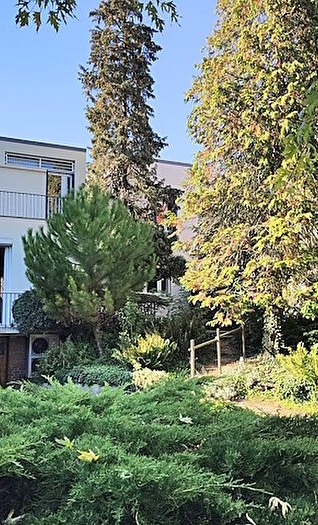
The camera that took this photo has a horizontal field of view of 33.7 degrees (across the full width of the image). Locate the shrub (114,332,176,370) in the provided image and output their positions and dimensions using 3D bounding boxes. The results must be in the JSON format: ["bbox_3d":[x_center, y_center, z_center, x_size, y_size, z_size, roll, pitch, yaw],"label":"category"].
[{"bbox_3d":[-0.303,1.883,11.000,1.232,0.812,1.171,-1,-6,0],"label":"shrub"}]

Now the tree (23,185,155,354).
[{"bbox_3d":[-1.718,0.223,13.000,3.100,4.173,3.007,-1,-6,0],"label":"tree"}]

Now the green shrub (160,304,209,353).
[{"bbox_3d":[0.611,1.606,12.600,1.138,1.255,1.081,-1,-6,0],"label":"green shrub"}]

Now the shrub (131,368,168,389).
[{"bbox_3d":[-0.165,2.289,10.200,0.700,0.452,0.665,-1,-6,0],"label":"shrub"}]

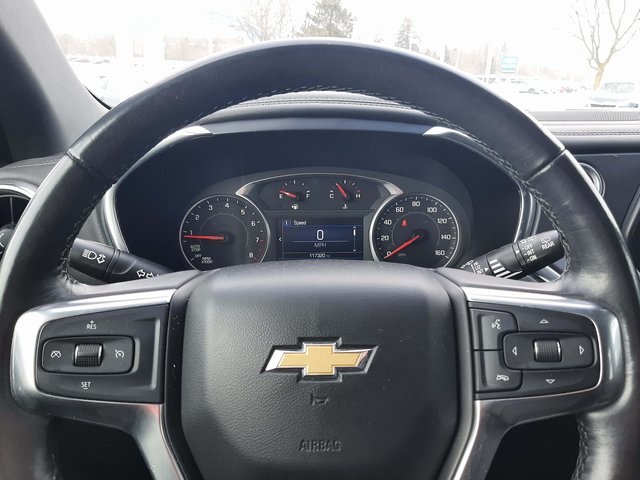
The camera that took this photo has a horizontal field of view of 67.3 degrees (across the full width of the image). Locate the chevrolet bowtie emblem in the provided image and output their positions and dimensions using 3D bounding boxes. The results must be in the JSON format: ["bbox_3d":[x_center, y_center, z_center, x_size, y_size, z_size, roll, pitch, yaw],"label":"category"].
[{"bbox_3d":[0.000,0.074,0.297,0.068,0.023,0.007,0,-4,0],"label":"chevrolet bowtie emblem"}]

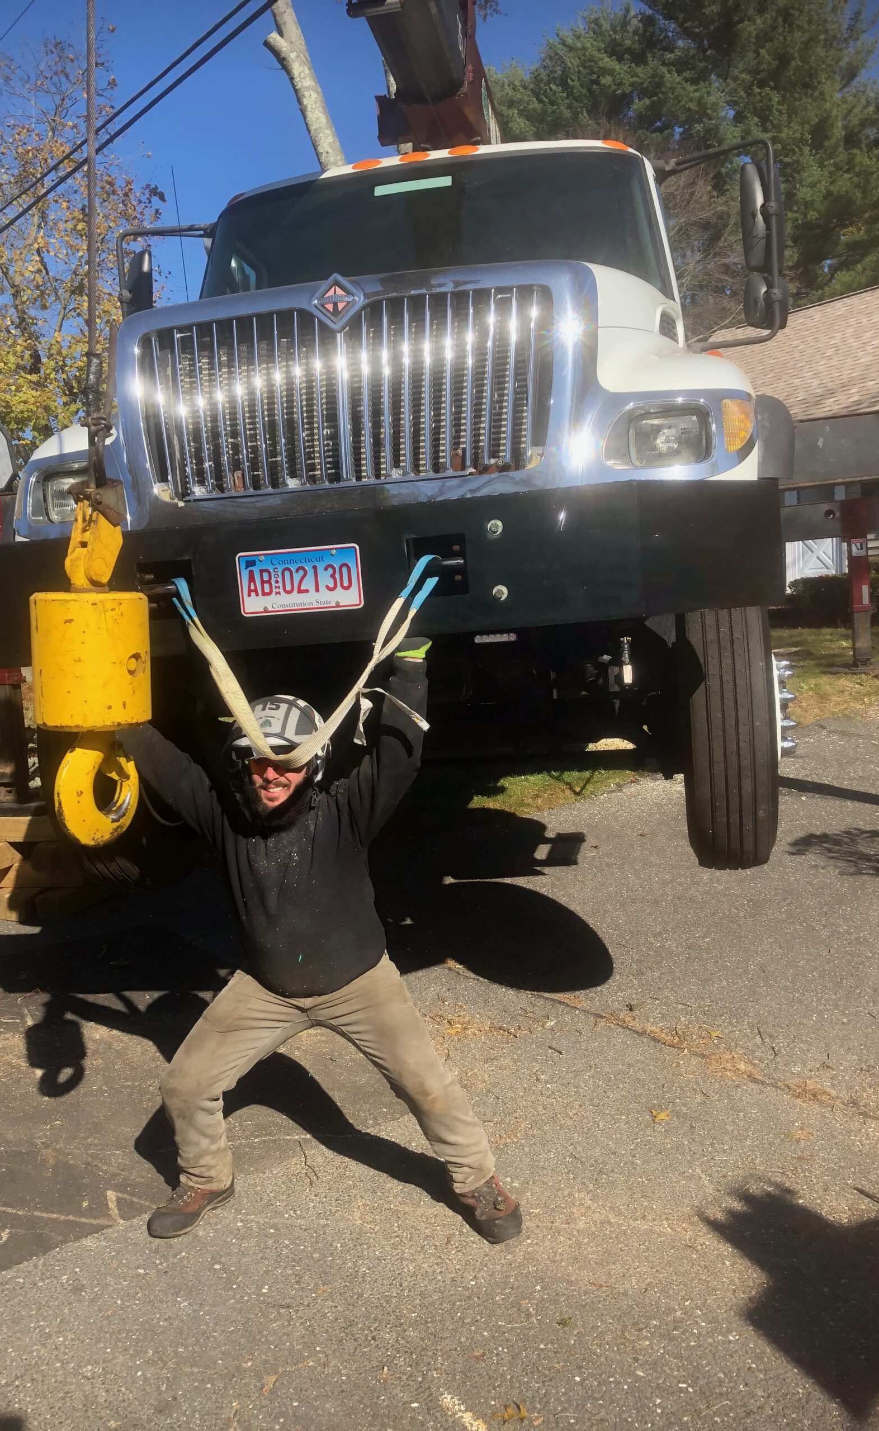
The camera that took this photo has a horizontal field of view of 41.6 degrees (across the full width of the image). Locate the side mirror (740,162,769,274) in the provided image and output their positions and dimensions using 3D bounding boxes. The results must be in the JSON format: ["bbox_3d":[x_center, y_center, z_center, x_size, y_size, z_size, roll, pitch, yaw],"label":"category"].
[{"bbox_3d":[1.382,-2.123,4.950,0.185,0.450,0.095,-5,4,-14],"label":"side mirror"}]

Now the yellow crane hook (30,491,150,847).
[{"bbox_3d":[-0.674,-0.083,2.240,0.225,0.685,0.225,-4,7,-21],"label":"yellow crane hook"}]

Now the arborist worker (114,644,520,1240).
[{"bbox_3d":[-0.317,0.587,3.000,0.950,1.540,0.550,-4,7,6],"label":"arborist worker"}]

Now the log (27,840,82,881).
[{"bbox_3d":[-2.166,0.777,6.992,0.140,0.140,0.900,-3,4,10],"label":"log"}]

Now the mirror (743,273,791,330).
[{"bbox_3d":[1.398,-1.764,4.950,0.190,0.215,0.100,-5,4,-14],"label":"mirror"}]

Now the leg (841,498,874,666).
[{"bbox_3d":[4.009,-1.276,11.100,0.230,1.620,0.200,-3,4,10],"label":"leg"}]

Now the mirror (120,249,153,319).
[{"bbox_3d":[-1.197,-1.659,4.600,0.180,0.390,0.100,1,9,41],"label":"mirror"}]

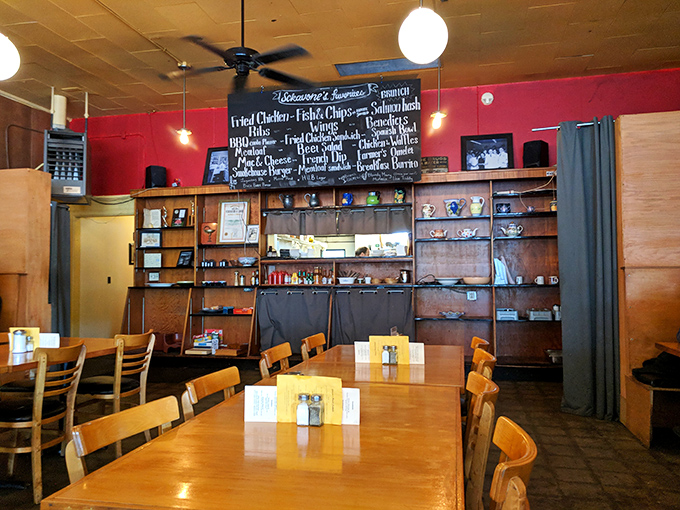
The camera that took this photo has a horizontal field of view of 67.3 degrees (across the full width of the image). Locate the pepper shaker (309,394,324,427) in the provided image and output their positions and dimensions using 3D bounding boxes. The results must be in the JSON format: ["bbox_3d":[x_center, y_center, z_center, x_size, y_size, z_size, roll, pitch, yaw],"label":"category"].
[{"bbox_3d":[-0.076,0.513,1.695,0.039,0.103,0.039,-1,-2,13],"label":"pepper shaker"}]

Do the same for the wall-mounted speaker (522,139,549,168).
[{"bbox_3d":[2.368,-1.212,6.176,0.200,0.335,0.225,2,-3,-40],"label":"wall-mounted speaker"}]

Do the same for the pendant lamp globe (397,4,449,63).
[{"bbox_3d":[0.532,-1.403,3.273,0.315,0.340,0.315,-1,-2,13],"label":"pendant lamp globe"}]

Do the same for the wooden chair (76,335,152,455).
[{"bbox_3d":[-1.643,0.980,3.670,0.510,0.840,0.430,-1,-2,19],"label":"wooden chair"}]

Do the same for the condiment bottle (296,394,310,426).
[{"bbox_3d":[-0.117,0.514,1.703,0.039,0.103,0.039,-1,-2,13],"label":"condiment bottle"}]

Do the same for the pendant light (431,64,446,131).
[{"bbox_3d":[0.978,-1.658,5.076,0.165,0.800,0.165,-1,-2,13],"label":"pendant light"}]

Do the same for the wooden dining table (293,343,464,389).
[{"bbox_3d":[0.257,0.987,2.938,0.900,0.750,1.260,-1,-2,13],"label":"wooden dining table"}]

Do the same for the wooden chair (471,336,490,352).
[{"bbox_3d":[0.665,0.945,3.199,0.510,0.840,0.430,-1,-2,11],"label":"wooden chair"}]

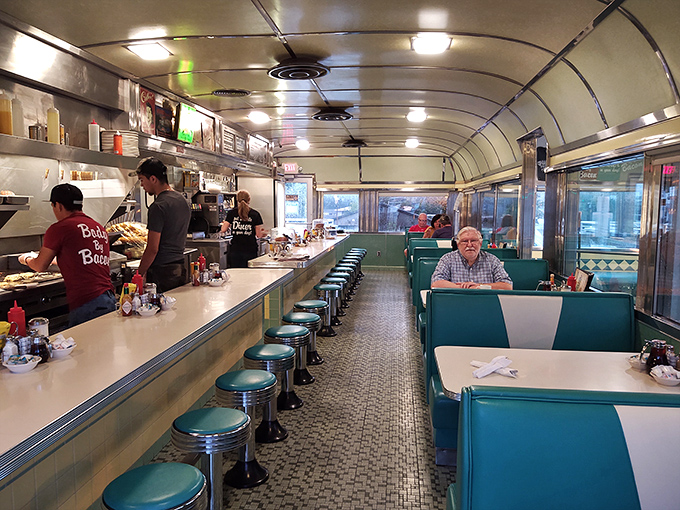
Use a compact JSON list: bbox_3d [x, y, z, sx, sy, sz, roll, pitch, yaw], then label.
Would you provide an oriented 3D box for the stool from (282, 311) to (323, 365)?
[{"bbox_3d":[-0.309,0.750,4.285,0.330,0.535,0.330,1,6,6],"label":"stool"}]

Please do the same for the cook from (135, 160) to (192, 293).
[{"bbox_3d":[-1.386,0.139,4.117,0.390,1.760,0.480,1,6,3],"label":"cook"}]

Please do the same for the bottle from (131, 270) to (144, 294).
[{"bbox_3d":[-1.258,0.196,3.294,0.070,0.200,0.070,1,6,6],"label":"bottle"}]

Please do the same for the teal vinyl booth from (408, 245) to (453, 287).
[{"bbox_3d":[1.691,0.375,7.302,1.357,0.965,0.642,1,5,6],"label":"teal vinyl booth"}]

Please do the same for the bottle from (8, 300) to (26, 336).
[{"bbox_3d":[-1.345,0.301,2.205,0.071,0.205,0.071,1,6,6],"label":"bottle"}]

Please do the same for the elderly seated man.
[{"bbox_3d":[1.070,0.396,4.318,0.660,1.240,0.760,1,6,8],"label":"elderly seated man"}]

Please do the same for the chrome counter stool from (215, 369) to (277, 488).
[{"bbox_3d":[-0.521,0.962,2.967,0.339,0.583,0.339,1,5,6],"label":"chrome counter stool"}]

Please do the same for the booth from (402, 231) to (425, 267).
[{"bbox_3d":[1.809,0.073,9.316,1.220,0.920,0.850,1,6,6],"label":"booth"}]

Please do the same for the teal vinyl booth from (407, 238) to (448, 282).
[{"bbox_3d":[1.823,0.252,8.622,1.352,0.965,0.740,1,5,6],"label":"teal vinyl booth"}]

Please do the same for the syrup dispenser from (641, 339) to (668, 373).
[{"bbox_3d":[1.607,0.500,2.680,0.110,0.155,0.113,1,5,6],"label":"syrup dispenser"}]

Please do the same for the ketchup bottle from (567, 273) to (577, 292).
[{"bbox_3d":[1.985,0.289,4.542,0.080,0.232,0.080,1,5,6],"label":"ketchup bottle"}]

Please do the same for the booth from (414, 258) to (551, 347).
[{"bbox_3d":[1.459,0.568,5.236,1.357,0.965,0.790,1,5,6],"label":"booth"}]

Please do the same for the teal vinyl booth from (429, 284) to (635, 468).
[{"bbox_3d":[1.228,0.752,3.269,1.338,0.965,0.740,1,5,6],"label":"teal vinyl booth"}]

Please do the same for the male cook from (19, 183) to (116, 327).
[{"bbox_3d":[-1.686,0.309,3.408,0.640,1.570,0.500,1,6,11],"label":"male cook"}]

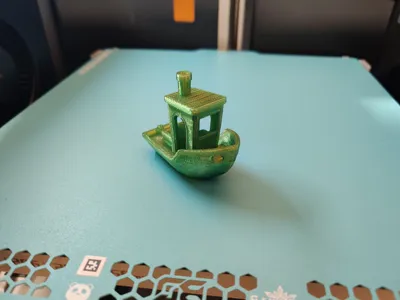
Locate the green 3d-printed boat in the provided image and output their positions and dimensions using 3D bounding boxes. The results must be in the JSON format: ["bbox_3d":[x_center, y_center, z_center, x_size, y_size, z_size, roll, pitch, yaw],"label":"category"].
[{"bbox_3d":[-0.004,-0.011,0.147,0.031,0.048,0.060,-23,41,-30],"label":"green 3d-printed boat"}]

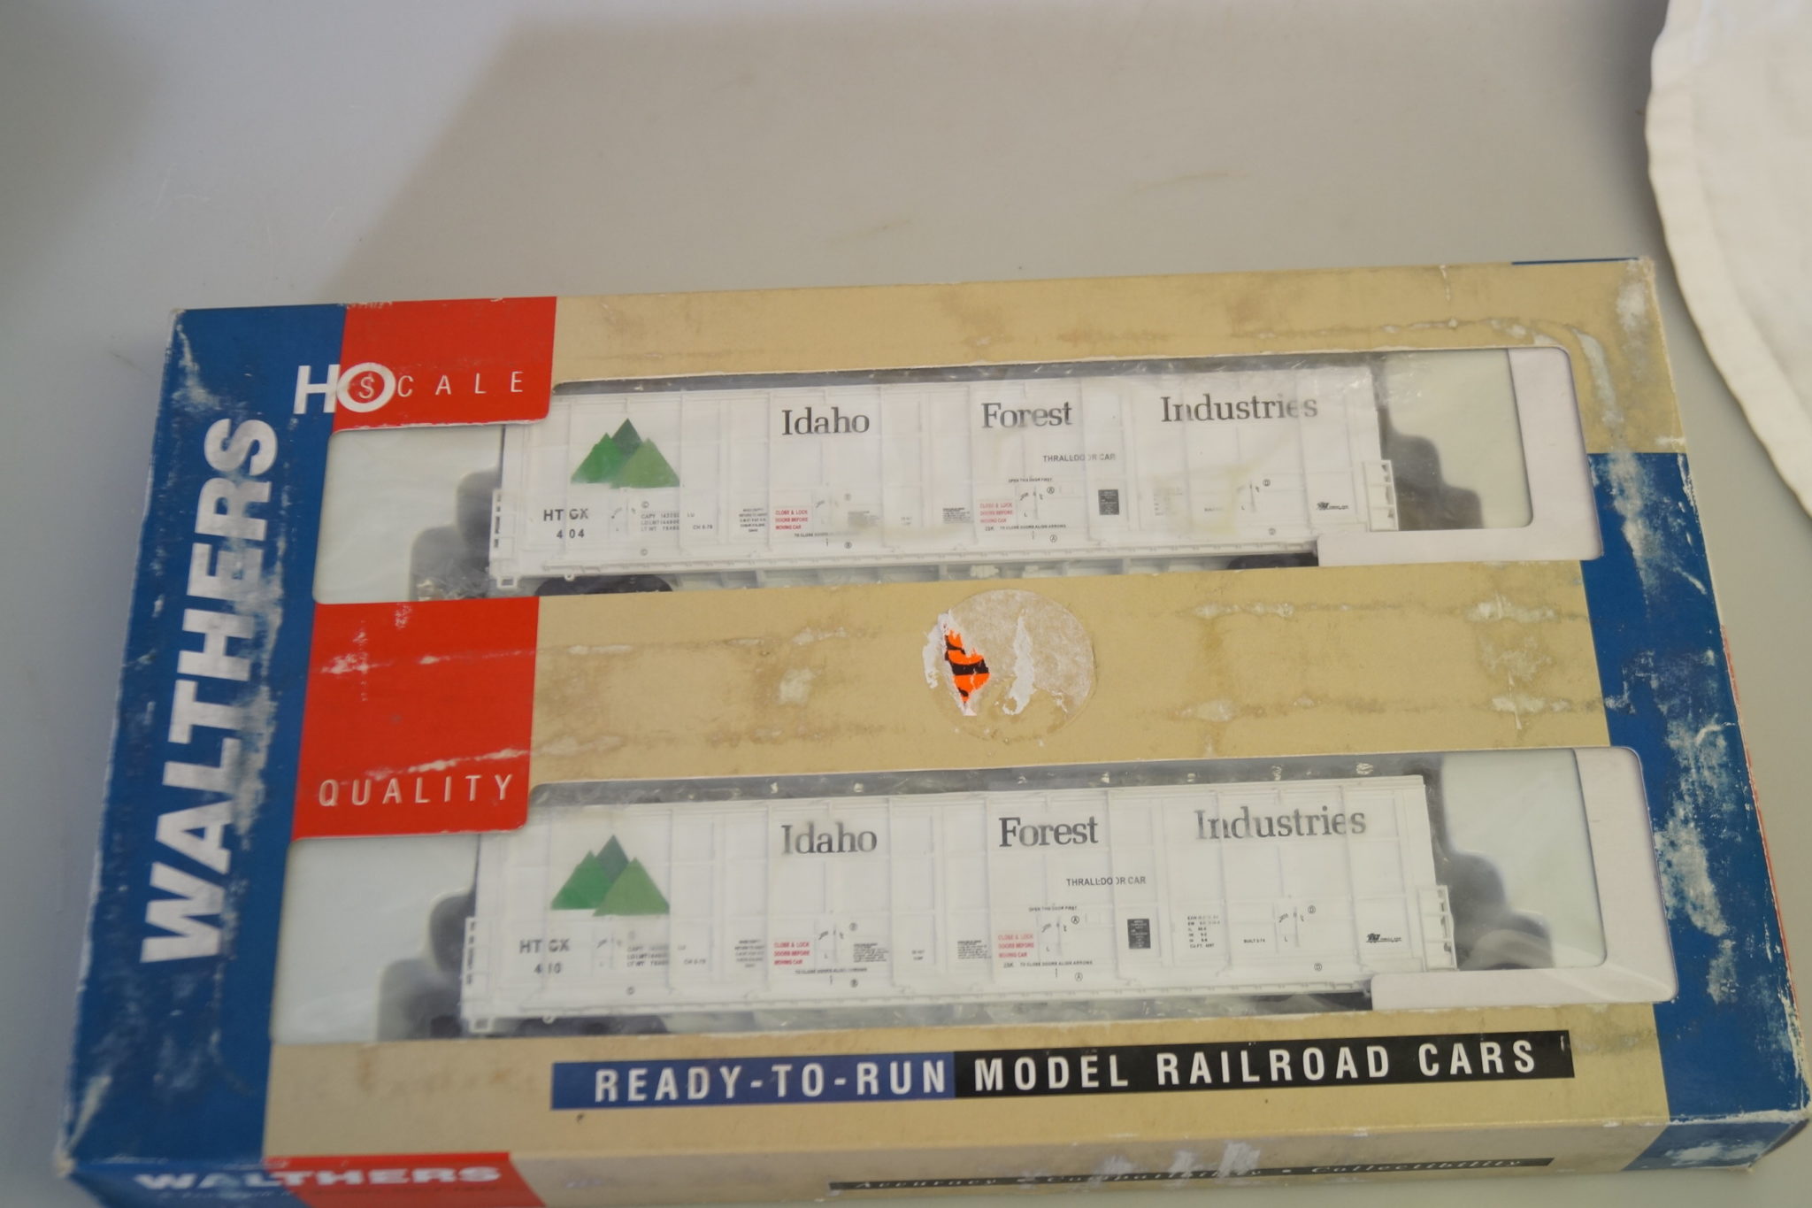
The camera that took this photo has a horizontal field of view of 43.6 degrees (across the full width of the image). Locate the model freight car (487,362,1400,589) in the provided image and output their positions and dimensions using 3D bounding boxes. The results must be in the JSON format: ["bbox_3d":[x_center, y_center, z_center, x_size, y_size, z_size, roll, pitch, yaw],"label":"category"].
[{"bbox_3d":[0.008,-0.016,0.484,0.200,0.037,0.054,-2,66,1],"label":"model freight car"}]

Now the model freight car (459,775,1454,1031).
[{"bbox_3d":[0.010,0.067,0.447,0.200,0.037,0.054,-2,66,1],"label":"model freight car"}]

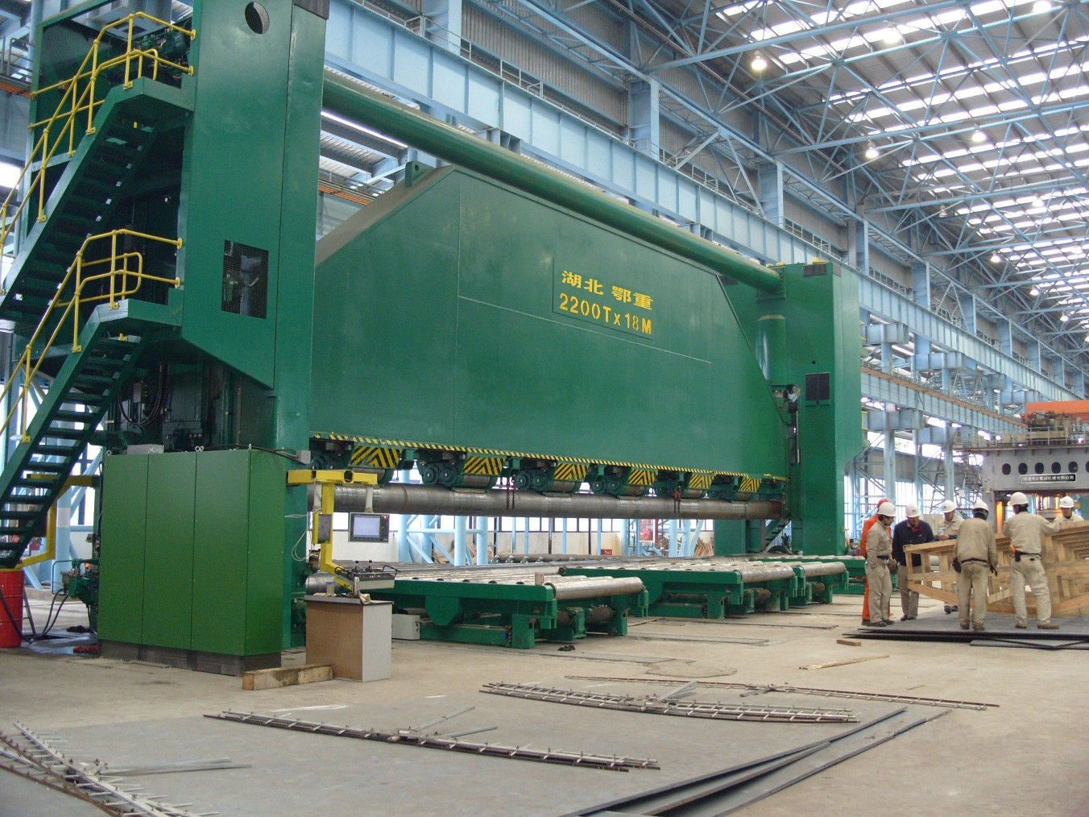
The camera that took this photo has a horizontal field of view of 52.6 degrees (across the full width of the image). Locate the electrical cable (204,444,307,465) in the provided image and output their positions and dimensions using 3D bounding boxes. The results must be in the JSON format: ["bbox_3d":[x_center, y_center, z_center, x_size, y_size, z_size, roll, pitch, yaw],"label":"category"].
[{"bbox_3d":[-3.227,0.513,12.300,1.300,0.240,0.220,4,-7,-30],"label":"electrical cable"}]

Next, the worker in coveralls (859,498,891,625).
[{"bbox_3d":[4.884,2.254,16.289,0.450,1.823,0.450,0,-6,9],"label":"worker in coveralls"}]

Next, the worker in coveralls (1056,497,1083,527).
[{"bbox_3d":[7.994,2.231,16.712,0.540,1.770,0.400,-2,-6,23],"label":"worker in coveralls"}]

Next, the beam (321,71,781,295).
[{"bbox_3d":[1.004,-4.056,22.188,0.460,0.460,17.113,-4,-7,36],"label":"beam"}]

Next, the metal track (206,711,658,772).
[{"bbox_3d":[-0.967,2.316,7.820,3.718,0.070,0.240,-2,-6,28],"label":"metal track"}]

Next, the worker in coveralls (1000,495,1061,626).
[{"bbox_3d":[6.740,2.109,15.336,0.720,1.874,0.520,-2,-6,22],"label":"worker in coveralls"}]

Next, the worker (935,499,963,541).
[{"bbox_3d":[6.582,2.408,17.943,0.540,1.797,0.400,-3,-7,30],"label":"worker"}]

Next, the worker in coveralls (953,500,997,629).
[{"bbox_3d":[5.826,2.129,14.953,0.560,1.741,0.400,-1,-6,18],"label":"worker in coveralls"}]

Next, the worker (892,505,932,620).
[{"bbox_3d":[5.461,2.292,16.402,0.550,1.697,0.400,1,-6,-7],"label":"worker"}]

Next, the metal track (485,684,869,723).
[{"bbox_3d":[0.944,2.494,9.402,3.246,0.070,0.500,-2,-6,26],"label":"metal track"}]

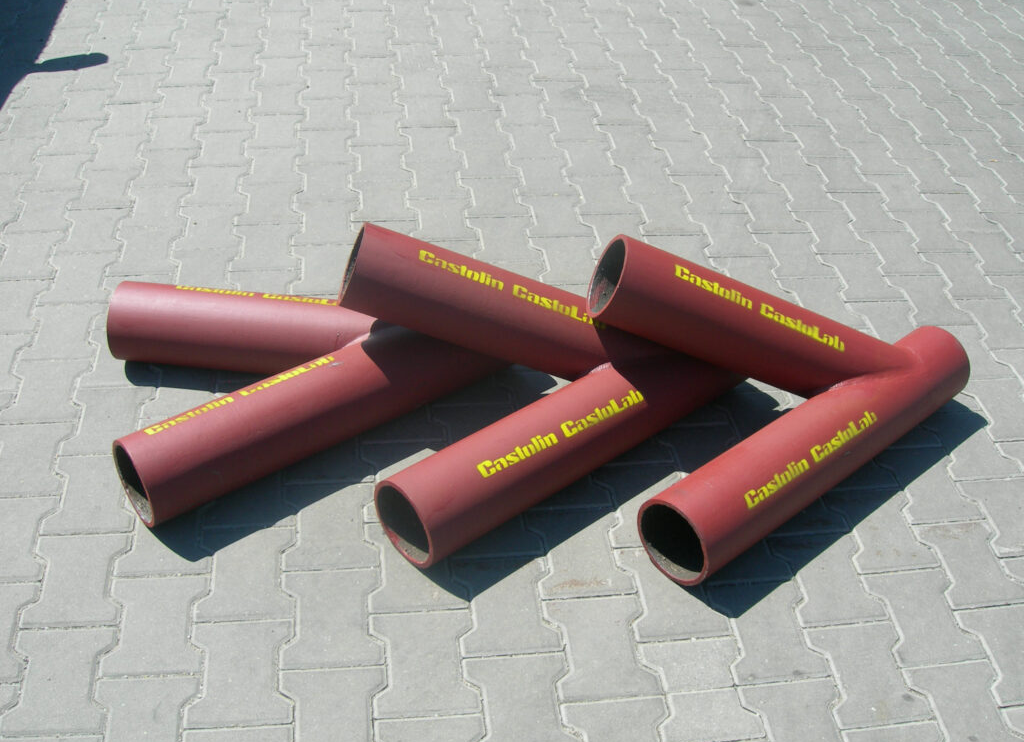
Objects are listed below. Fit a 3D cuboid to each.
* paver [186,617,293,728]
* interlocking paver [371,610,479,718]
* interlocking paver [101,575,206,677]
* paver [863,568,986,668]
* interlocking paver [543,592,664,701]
[{"bbox_3d":[-0.409,0.479,1.712,0.163,0.070,0.198,-2,39,-8],"label":"paver"},{"bbox_3d":[-0.138,0.474,1.749,0.163,0.070,0.198,-2,39,-8],"label":"interlocking paver"},{"bbox_3d":[-0.556,0.420,1.771,0.163,0.070,0.198,-2,39,-8],"label":"interlocking paver"},{"bbox_3d":[0.673,0.428,1.870,0.163,0.070,0.198,-2,39,-8],"label":"paver"},{"bbox_3d":[0.140,0.459,1.793,0.163,0.070,0.198,-2,39,-8],"label":"interlocking paver"}]

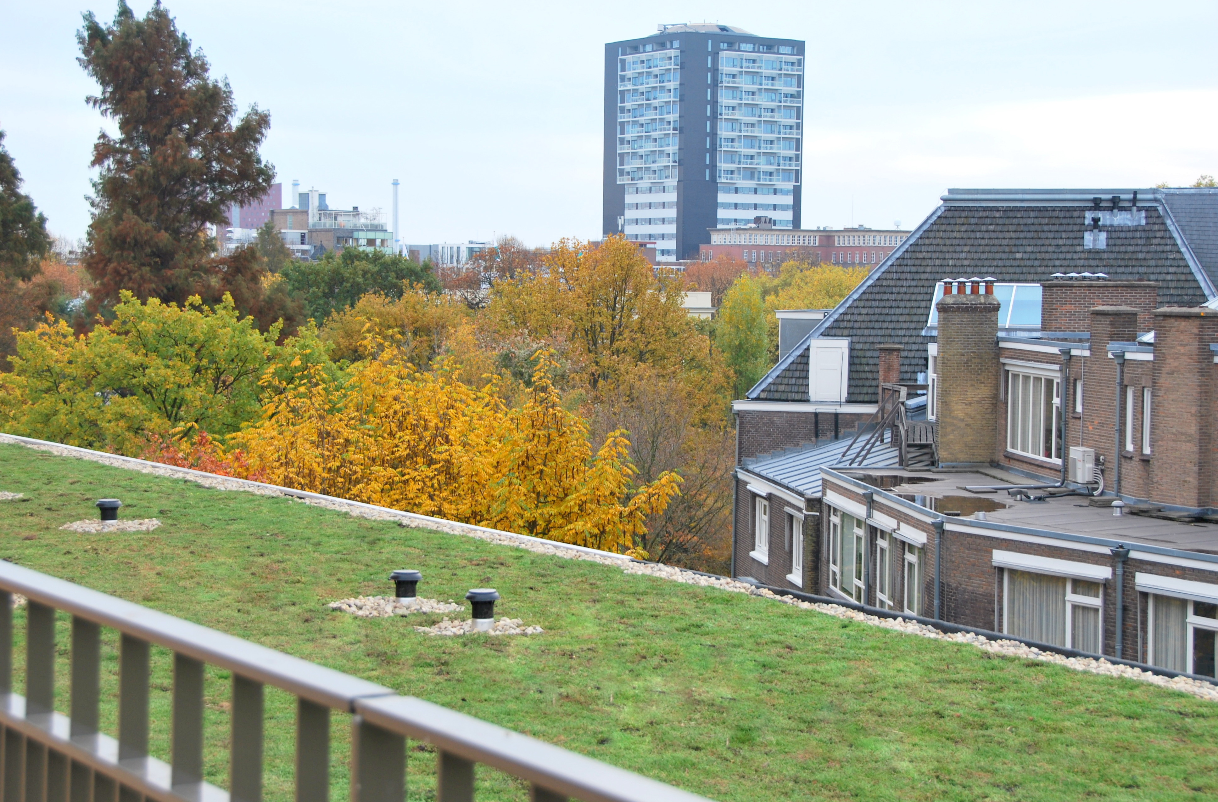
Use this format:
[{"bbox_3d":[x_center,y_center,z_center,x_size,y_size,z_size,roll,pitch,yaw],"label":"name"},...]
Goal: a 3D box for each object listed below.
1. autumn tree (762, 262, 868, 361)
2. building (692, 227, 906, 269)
[{"bbox_3d":[11.105,-1.984,118.374,7.500,10.719,7.500,1,4,0],"label":"autumn tree"},{"bbox_3d":[40.505,-23.989,412.183,50.000,14.356,15.000,0,4,-15],"label":"building"}]

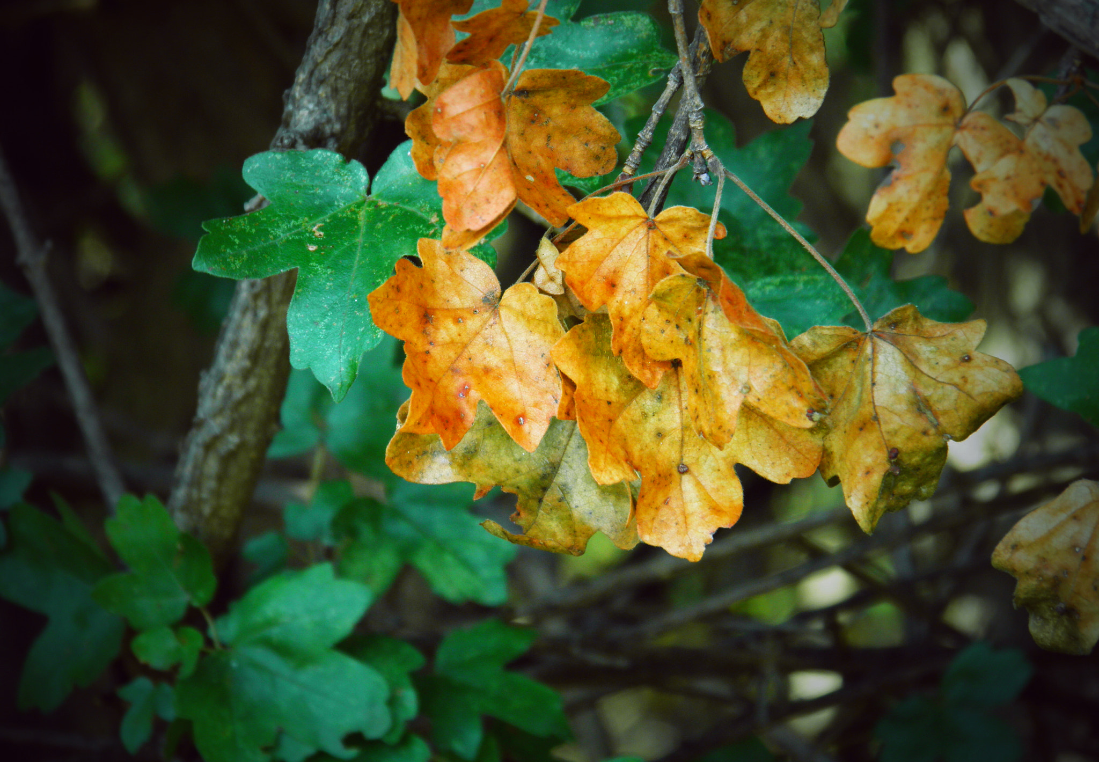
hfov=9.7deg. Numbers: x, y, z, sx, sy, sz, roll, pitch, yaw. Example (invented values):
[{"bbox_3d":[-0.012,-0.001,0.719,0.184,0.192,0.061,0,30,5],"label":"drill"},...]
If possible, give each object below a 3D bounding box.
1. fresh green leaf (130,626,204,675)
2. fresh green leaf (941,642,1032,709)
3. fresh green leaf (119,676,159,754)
[{"bbox_3d":[-0.103,0.073,1.745,0.020,0.014,0.009,0,-18,0],"label":"fresh green leaf"},{"bbox_3d":[0.131,0.089,1.950,0.028,0.020,0.011,0,-20,0],"label":"fresh green leaf"},{"bbox_3d":[-0.114,0.093,1.800,0.013,0.022,0.008,0,-14,0],"label":"fresh green leaf"}]

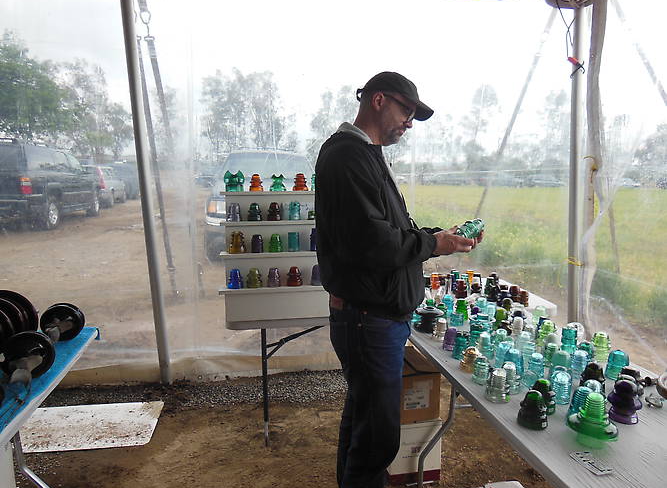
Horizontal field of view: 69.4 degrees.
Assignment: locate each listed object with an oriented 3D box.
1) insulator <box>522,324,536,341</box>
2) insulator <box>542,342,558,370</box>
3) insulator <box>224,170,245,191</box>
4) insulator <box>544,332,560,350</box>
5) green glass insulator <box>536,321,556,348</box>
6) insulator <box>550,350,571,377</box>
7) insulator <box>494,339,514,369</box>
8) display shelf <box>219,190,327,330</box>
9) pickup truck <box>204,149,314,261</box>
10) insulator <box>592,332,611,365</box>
[{"bbox_3d":[0.872,0.407,2.135,0.068,0.093,0.068,0,7,0],"label":"insulator"},{"bbox_3d":[0.862,0.438,1.895,0.060,0.092,0.060,0,8,0],"label":"insulator"},{"bbox_3d":[-0.594,-0.376,2.900,0.122,0.126,0.105,-1,7,-10],"label":"insulator"},{"bbox_3d":[0.909,0.421,1.990,0.068,0.095,0.068,0,8,0],"label":"insulator"},{"bbox_3d":[0.910,0.383,2.052,0.079,0.105,0.079,0,8,0],"label":"green glass insulator"},{"bbox_3d":[0.852,0.449,1.800,0.073,0.098,0.073,0,7,0],"label":"insulator"},{"bbox_3d":[0.674,0.435,1.890,0.068,0.097,0.068,0,8,0],"label":"insulator"},{"bbox_3d":[-0.255,0.036,2.626,0.700,0.640,0.450,-1,9,-9],"label":"display shelf"},{"bbox_3d":[-1.335,-0.950,9.957,2.000,1.920,5.600,-2,8,-9],"label":"pickup truck"},{"bbox_3d":[1.085,0.410,1.941,0.066,0.110,0.066,0,9,0],"label":"insulator"}]

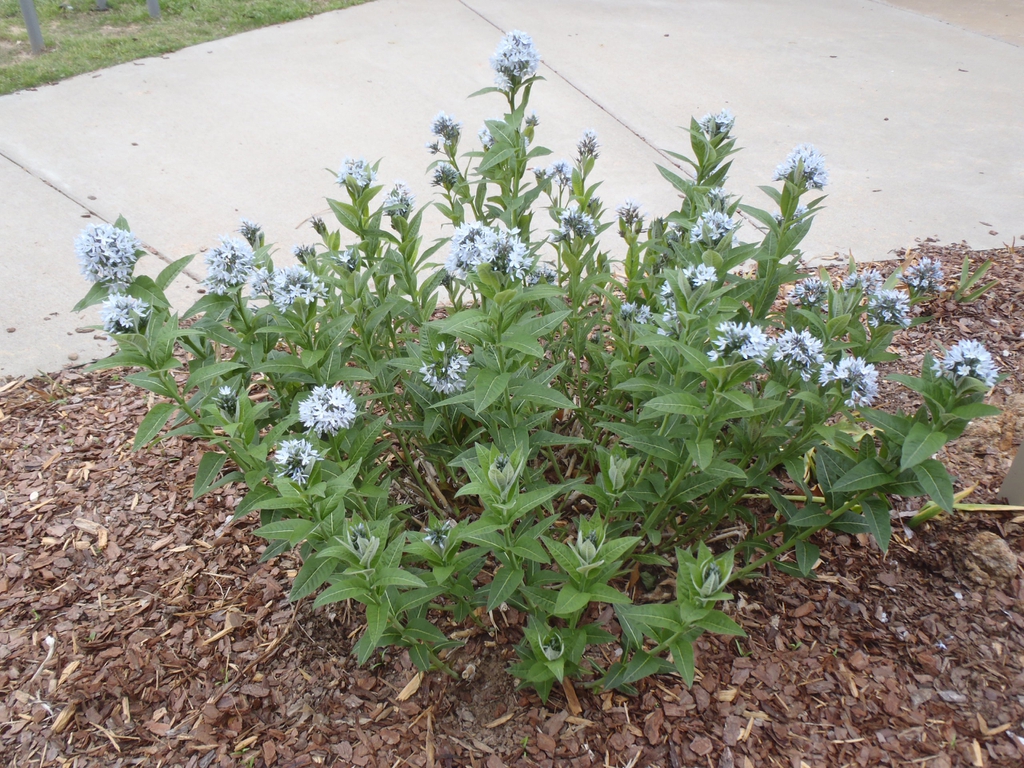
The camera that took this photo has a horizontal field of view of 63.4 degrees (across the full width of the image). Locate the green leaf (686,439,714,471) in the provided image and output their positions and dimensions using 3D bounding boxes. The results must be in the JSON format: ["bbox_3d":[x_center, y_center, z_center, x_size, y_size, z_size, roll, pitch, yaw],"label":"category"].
[{"bbox_3d":[0.244,0.092,1.076,0.033,0.013,0.060,5,35,2],"label":"green leaf"}]

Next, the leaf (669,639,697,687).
[{"bbox_3d":[0.206,0.335,0.998,0.029,0.011,0.054,-2,54,-9],"label":"leaf"}]

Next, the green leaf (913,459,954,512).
[{"bbox_3d":[0.641,0.154,1.260,0.043,0.015,0.087,-27,70,-2],"label":"green leaf"}]

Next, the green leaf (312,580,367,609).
[{"bbox_3d":[-0.206,0.253,0.998,0.068,0.012,0.028,-14,43,-15],"label":"green leaf"}]

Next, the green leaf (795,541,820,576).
[{"bbox_3d":[0.446,0.263,1.250,0.034,0.013,0.057,-4,52,8],"label":"green leaf"}]

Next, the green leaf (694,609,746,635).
[{"bbox_3d":[0.250,0.289,1.003,0.066,0.011,0.029,13,43,12],"label":"green leaf"}]

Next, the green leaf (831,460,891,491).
[{"bbox_3d":[0.527,0.138,1.250,0.104,0.015,0.043,-8,55,-8],"label":"green leaf"}]

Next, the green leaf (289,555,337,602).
[{"bbox_3d":[-0.279,0.272,1.160,0.041,0.014,0.085,37,68,19],"label":"green leaf"}]

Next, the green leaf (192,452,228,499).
[{"bbox_3d":[-0.391,0.115,1.063,0.030,0.011,0.065,18,72,29],"label":"green leaf"}]

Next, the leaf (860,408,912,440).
[{"bbox_3d":[0.574,0.062,1.270,0.093,0.015,0.040,36,72,22],"label":"leaf"}]

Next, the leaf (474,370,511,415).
[{"bbox_3d":[-0.028,0.012,1.190,0.042,0.014,0.085,21,53,12],"label":"leaf"}]

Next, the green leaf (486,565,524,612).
[{"bbox_3d":[-0.009,0.279,1.130,0.039,0.014,0.079,21,48,18],"label":"green leaf"}]

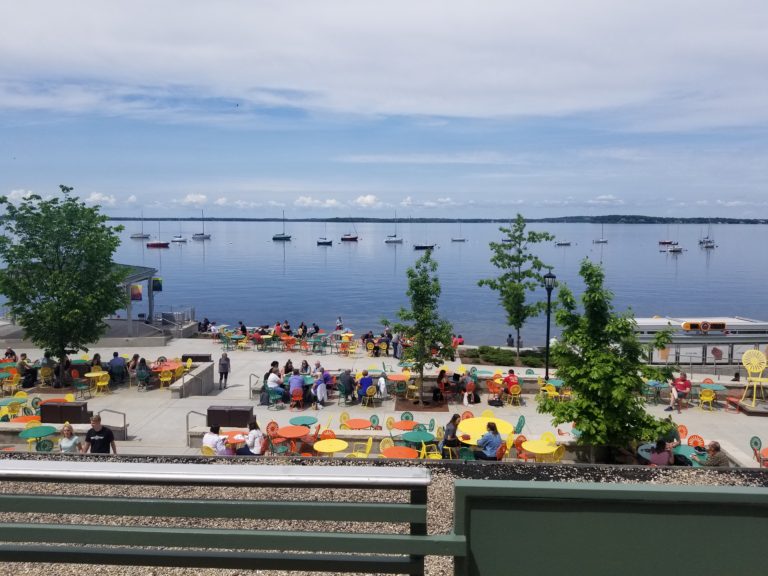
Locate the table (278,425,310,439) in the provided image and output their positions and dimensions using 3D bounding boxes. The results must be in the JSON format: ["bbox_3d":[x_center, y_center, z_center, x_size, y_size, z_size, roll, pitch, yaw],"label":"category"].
[{"bbox_3d":[-2.573,4.474,16.487,0.914,0.730,0.914,0,7,0],"label":"table"}]

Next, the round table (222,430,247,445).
[{"bbox_3d":[-3.985,4.373,15.515,0.900,0.730,0.900,0,7,0],"label":"round table"}]

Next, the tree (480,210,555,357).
[{"bbox_3d":[7.450,-0.018,32.409,4.100,8.150,4.000,0,7,0],"label":"tree"}]

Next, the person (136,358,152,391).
[{"bbox_3d":[-9.656,3.464,23.256,0.500,1.280,0.720,2,7,17],"label":"person"}]

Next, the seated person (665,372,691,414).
[{"bbox_3d":[11.578,4.066,22.561,0.820,1.350,0.580,-5,9,-39],"label":"seated person"}]

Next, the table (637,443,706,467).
[{"bbox_3d":[7.494,4.683,14.924,1.760,0.740,1.760,0,7,0],"label":"table"}]

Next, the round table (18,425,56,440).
[{"bbox_3d":[-9.375,4.272,15.667,0.920,0.730,0.920,0,7,0],"label":"round table"}]

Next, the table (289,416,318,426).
[{"bbox_3d":[-2.661,4.766,19.095,0.910,0.730,0.910,0,7,0],"label":"table"}]

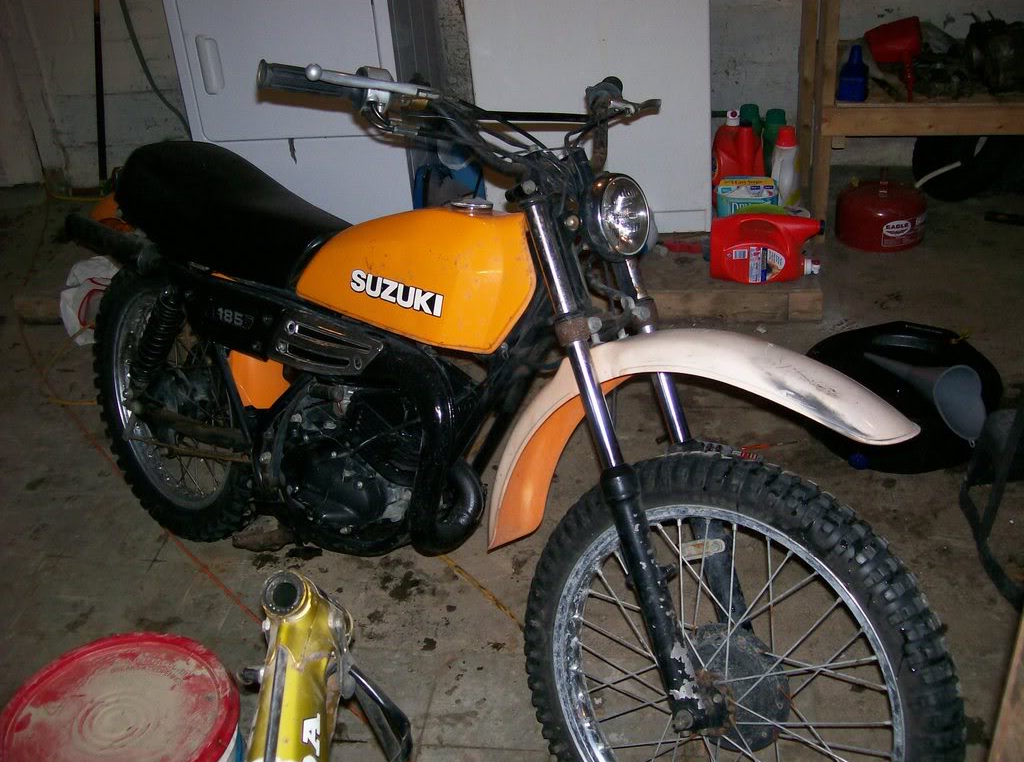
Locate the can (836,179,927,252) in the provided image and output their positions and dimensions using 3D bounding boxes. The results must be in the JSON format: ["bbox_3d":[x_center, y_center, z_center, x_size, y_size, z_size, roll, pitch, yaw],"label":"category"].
[{"bbox_3d":[1.239,-0.552,3.570,0.295,0.205,0.295,-4,27,2],"label":"can"}]

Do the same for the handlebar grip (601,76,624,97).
[{"bbox_3d":[0.178,-0.544,1.960,0.036,0.036,0.120,6,14,22],"label":"handlebar grip"}]

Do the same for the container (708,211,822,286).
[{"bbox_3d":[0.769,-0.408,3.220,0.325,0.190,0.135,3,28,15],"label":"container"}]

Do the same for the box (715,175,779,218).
[{"bbox_3d":[0.776,-0.572,3.510,0.190,0.200,0.075,1,28,12],"label":"box"}]

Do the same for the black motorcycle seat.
[{"bbox_3d":[-0.550,-0.329,2.129,0.640,0.190,0.245,22,22,36],"label":"black motorcycle seat"}]

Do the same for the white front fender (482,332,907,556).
[{"bbox_3d":[0.246,0.138,1.534,0.590,0.430,0.140,21,19,33],"label":"white front fender"}]

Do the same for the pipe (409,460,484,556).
[{"bbox_3d":[-0.115,0.213,1.733,0.120,0.135,0.095,22,22,36],"label":"pipe"}]

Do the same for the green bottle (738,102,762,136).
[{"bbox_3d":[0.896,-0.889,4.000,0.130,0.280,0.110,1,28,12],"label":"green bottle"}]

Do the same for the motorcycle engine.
[{"bbox_3d":[-0.264,0.144,1.941,0.330,0.300,0.250,22,22,36],"label":"motorcycle engine"}]

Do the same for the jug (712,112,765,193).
[{"bbox_3d":[0.808,-0.802,3.800,0.135,0.325,0.190,-10,28,-9],"label":"jug"}]

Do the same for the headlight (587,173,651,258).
[{"bbox_3d":[0.137,-0.234,1.561,0.090,0.125,0.125,3,9,37],"label":"headlight"}]

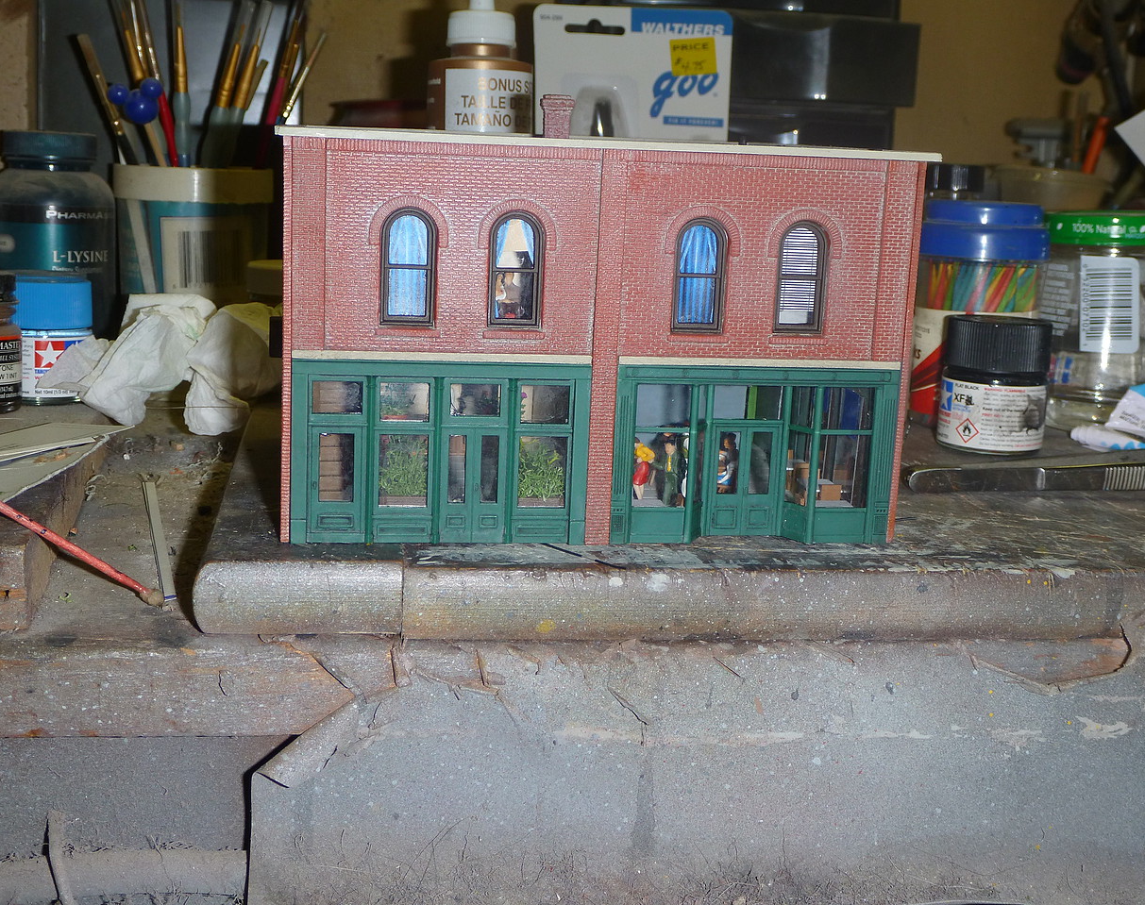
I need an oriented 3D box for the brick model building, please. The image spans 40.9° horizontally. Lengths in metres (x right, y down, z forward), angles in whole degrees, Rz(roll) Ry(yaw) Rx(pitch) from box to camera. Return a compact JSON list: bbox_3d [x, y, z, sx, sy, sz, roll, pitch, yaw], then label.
[{"bbox_3d":[0.001,-0.038,0.393,0.150,0.102,0.097,1,11,-9],"label":"brick model building"}]

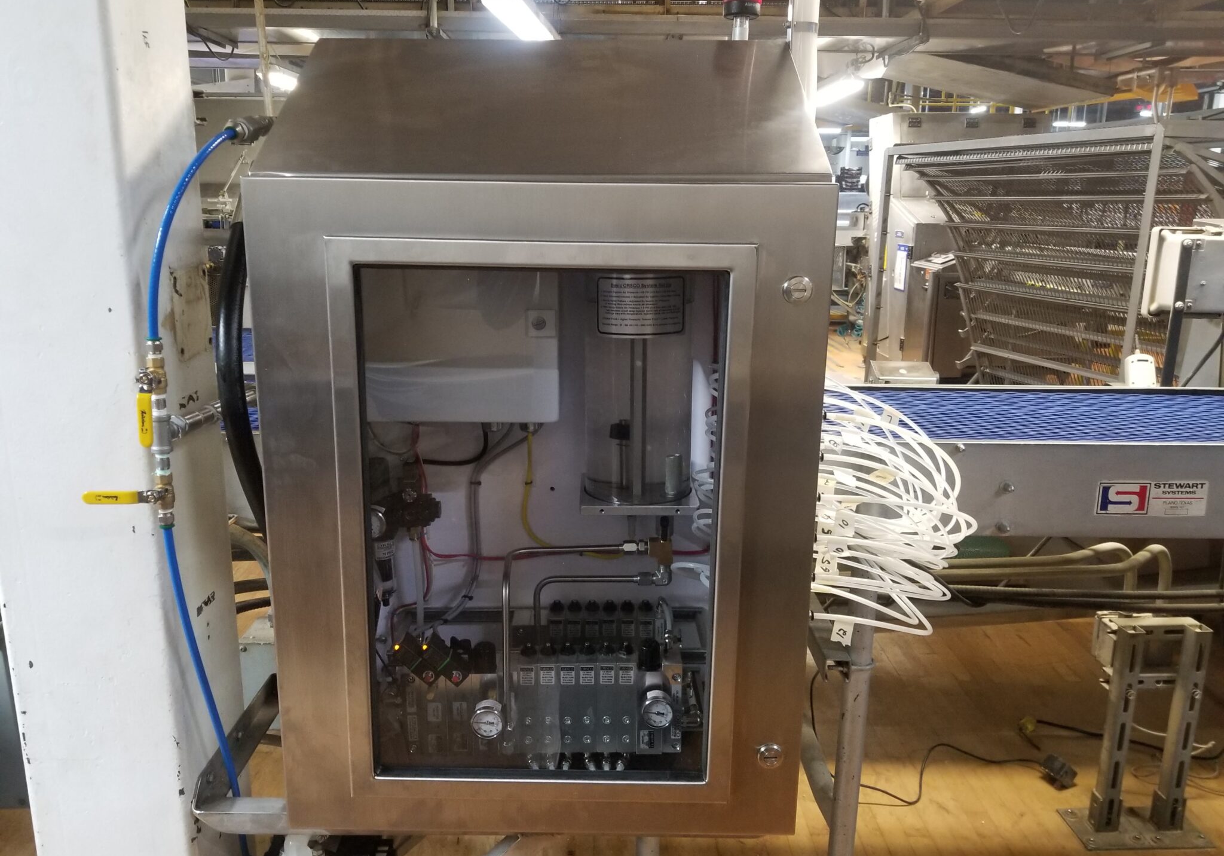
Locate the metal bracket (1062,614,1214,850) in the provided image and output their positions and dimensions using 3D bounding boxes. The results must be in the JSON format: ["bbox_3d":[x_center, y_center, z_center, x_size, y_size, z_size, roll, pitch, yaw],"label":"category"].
[{"bbox_3d":[1.285,0.727,2.209,0.315,0.530,0.185,1,12,0],"label":"metal bracket"}]

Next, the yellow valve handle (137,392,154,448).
[{"bbox_3d":[-0.506,-0.009,0.997,0.015,0.061,0.009,1,12,0],"label":"yellow valve handle"}]

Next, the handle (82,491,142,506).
[{"bbox_3d":[-0.553,0.077,1.016,0.062,0.015,0.009,1,12,0],"label":"handle"}]

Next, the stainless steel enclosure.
[{"bbox_3d":[-0.078,-0.007,1.145,0.610,0.946,0.300,1,12,0],"label":"stainless steel enclosure"}]

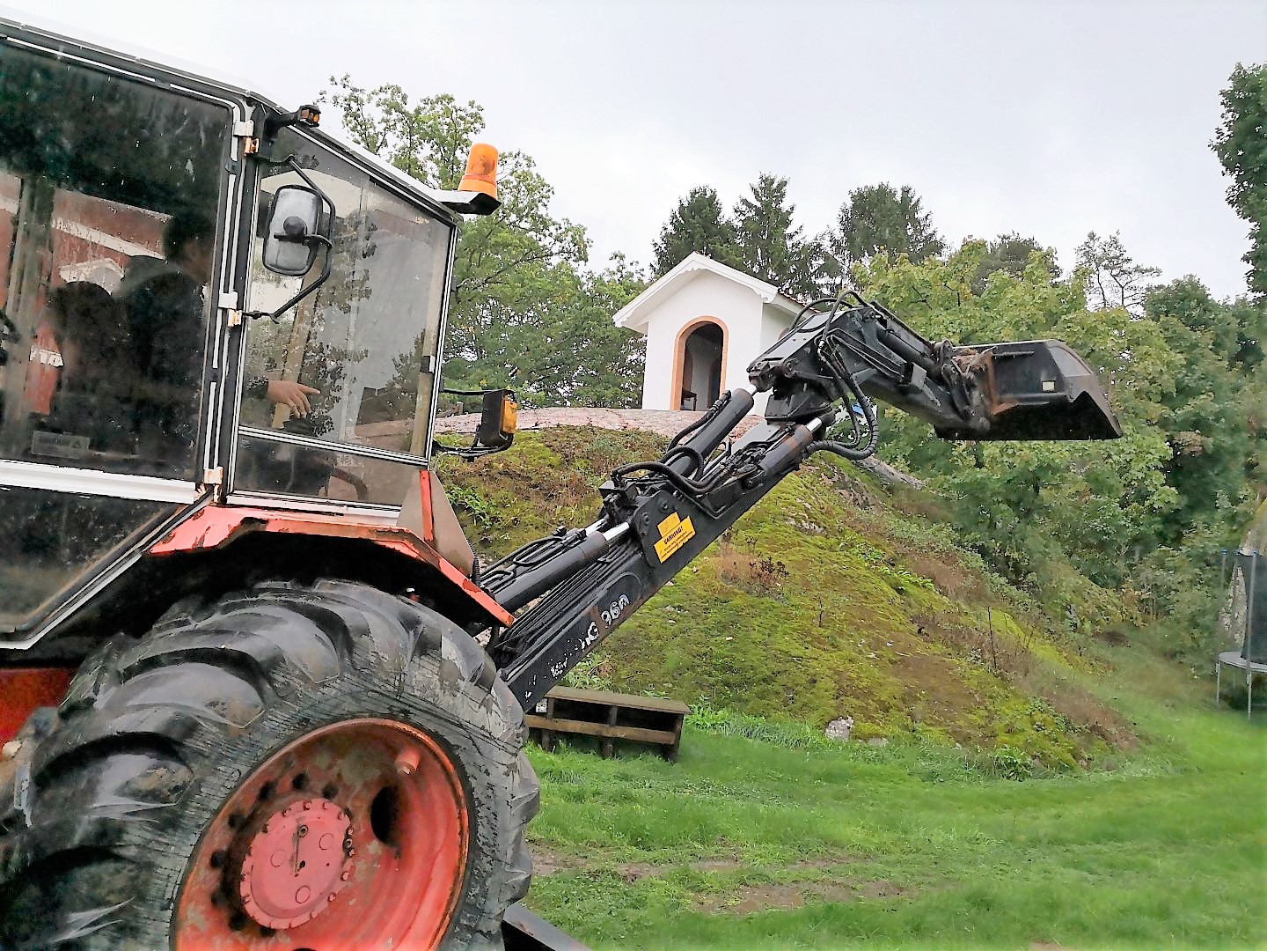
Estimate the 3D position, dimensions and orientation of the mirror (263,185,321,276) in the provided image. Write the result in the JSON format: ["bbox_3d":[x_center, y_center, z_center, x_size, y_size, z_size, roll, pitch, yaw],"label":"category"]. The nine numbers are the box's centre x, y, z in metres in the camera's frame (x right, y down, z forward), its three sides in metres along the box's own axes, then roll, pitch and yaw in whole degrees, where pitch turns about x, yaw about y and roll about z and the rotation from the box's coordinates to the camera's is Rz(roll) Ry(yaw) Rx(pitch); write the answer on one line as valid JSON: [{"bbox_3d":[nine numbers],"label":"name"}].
[{"bbox_3d":[-0.966,-0.693,2.800,0.145,0.250,0.065,8,-13,-6],"label":"mirror"}]

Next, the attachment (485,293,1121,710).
[{"bbox_3d":[1.106,0.200,6.003,5.029,2.747,1.500,10,-9,-40],"label":"attachment"}]

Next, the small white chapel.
[{"bbox_3d":[2.383,-3.030,23.143,4.512,3.450,3.563,-2,-9,40],"label":"small white chapel"}]

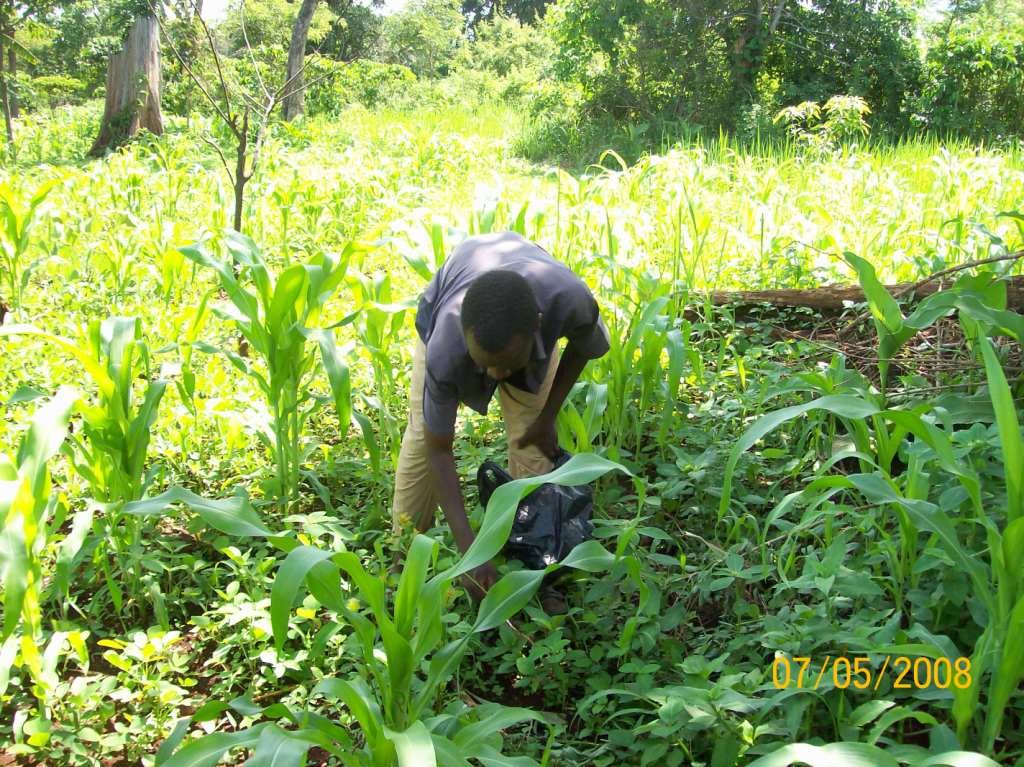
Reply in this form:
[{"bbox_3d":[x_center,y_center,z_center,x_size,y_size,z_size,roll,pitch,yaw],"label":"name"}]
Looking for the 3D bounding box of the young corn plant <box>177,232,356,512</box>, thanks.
[{"bbox_3d":[-0.800,-0.020,3.530,0.590,0.970,0.520,0,16,0],"label":"young corn plant"}]

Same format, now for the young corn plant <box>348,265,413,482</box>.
[{"bbox_3d":[-0.475,-0.025,3.850,0.250,0.820,0.270,0,16,0],"label":"young corn plant"}]

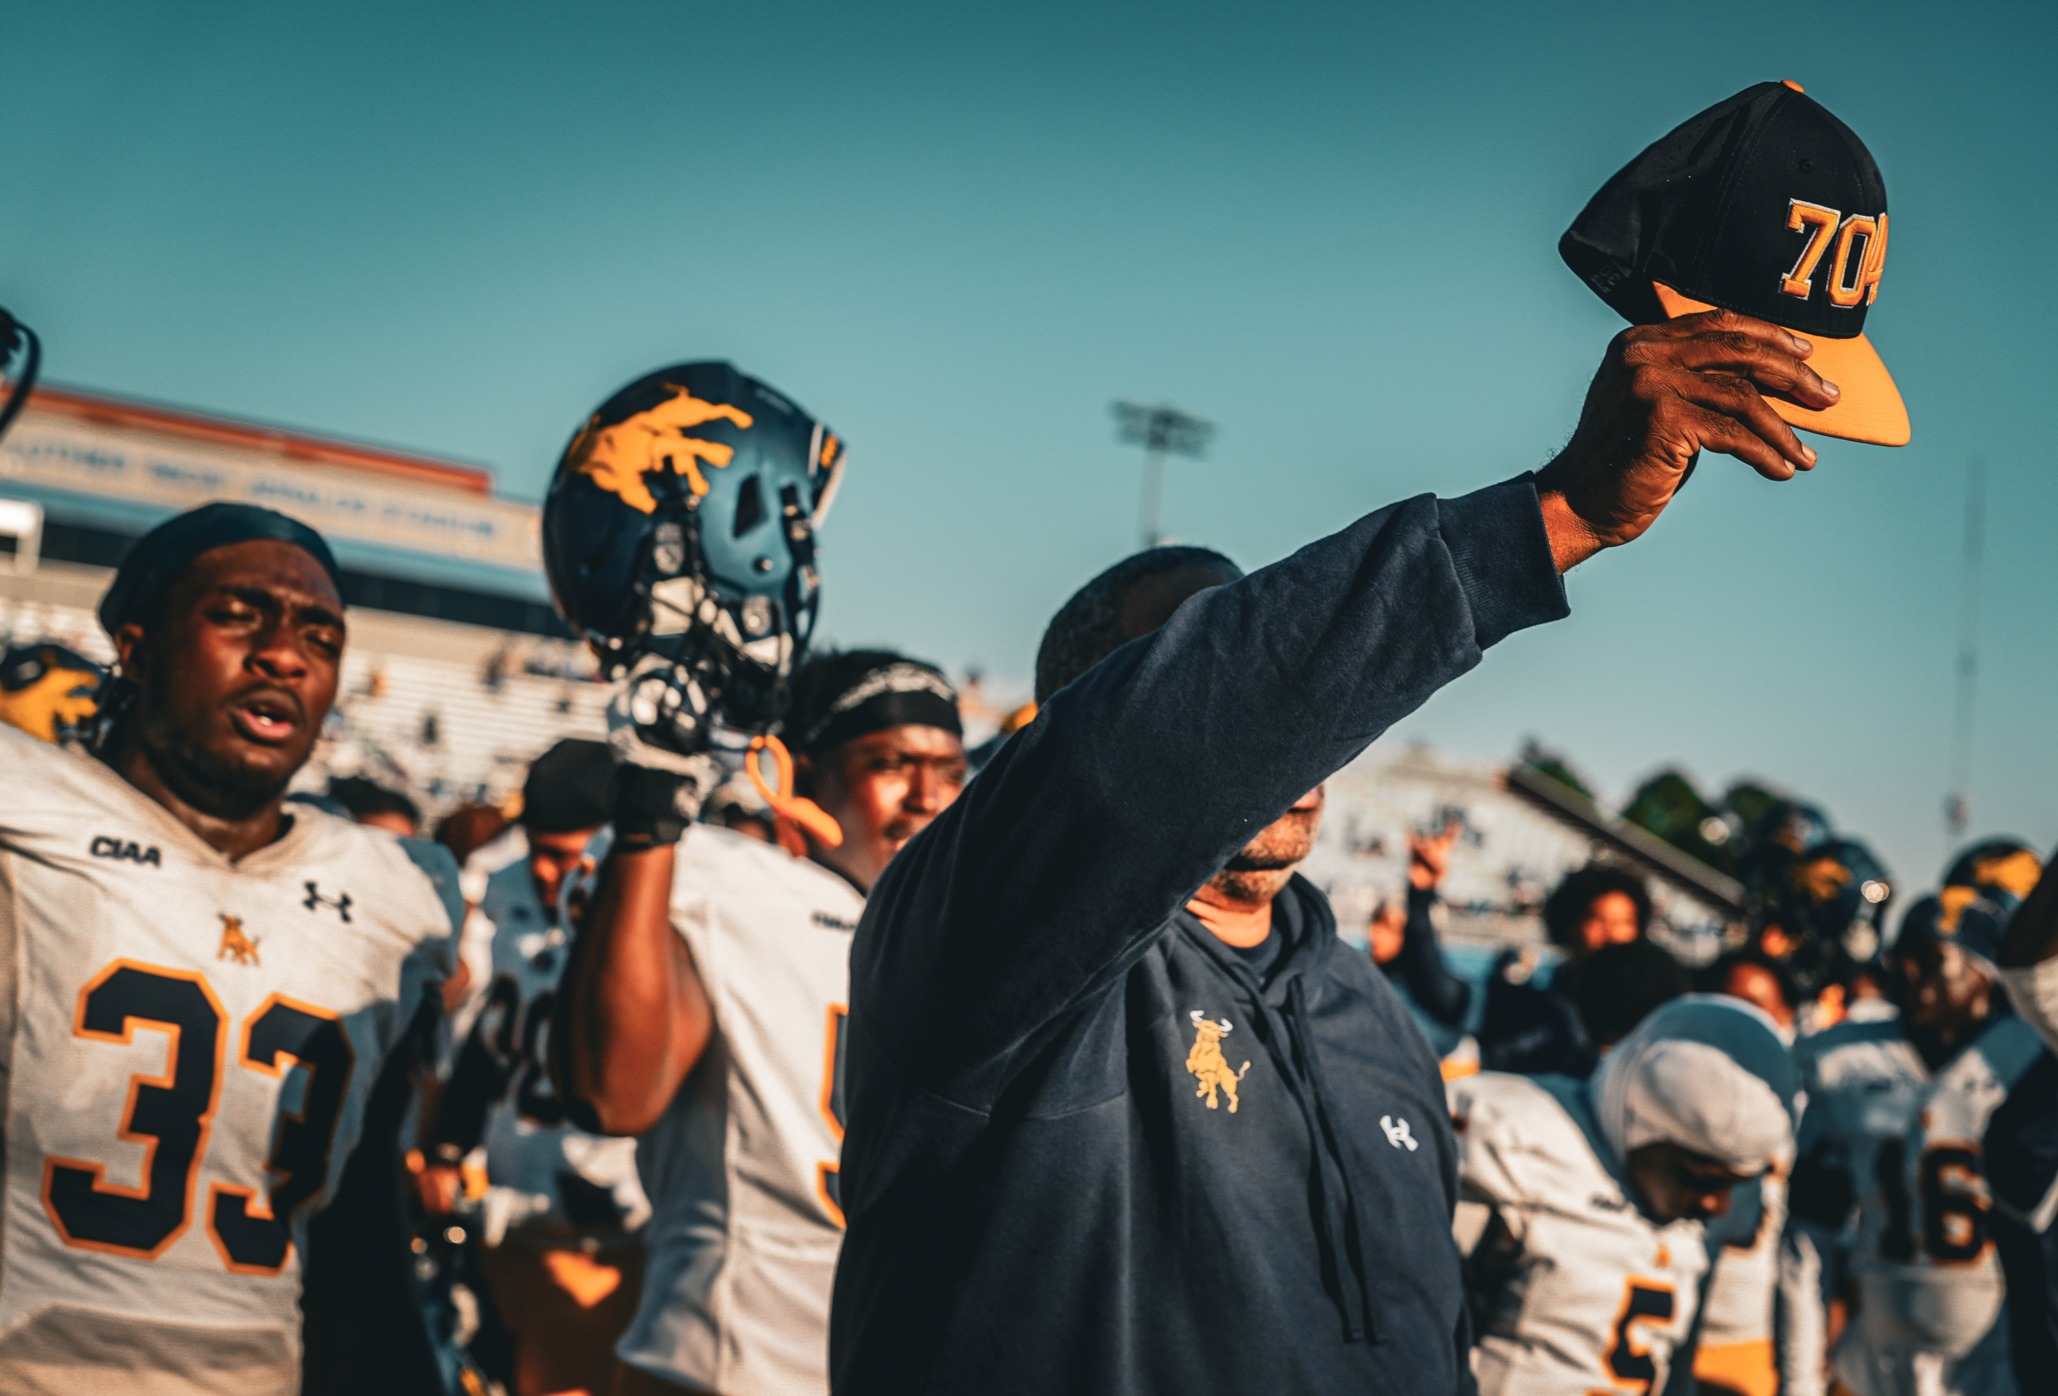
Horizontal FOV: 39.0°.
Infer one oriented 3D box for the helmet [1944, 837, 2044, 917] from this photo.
[{"bbox_3d":[2.165,0.457,6.500,0.310,0.270,0.240,-8,3,-35],"label":"helmet"}]

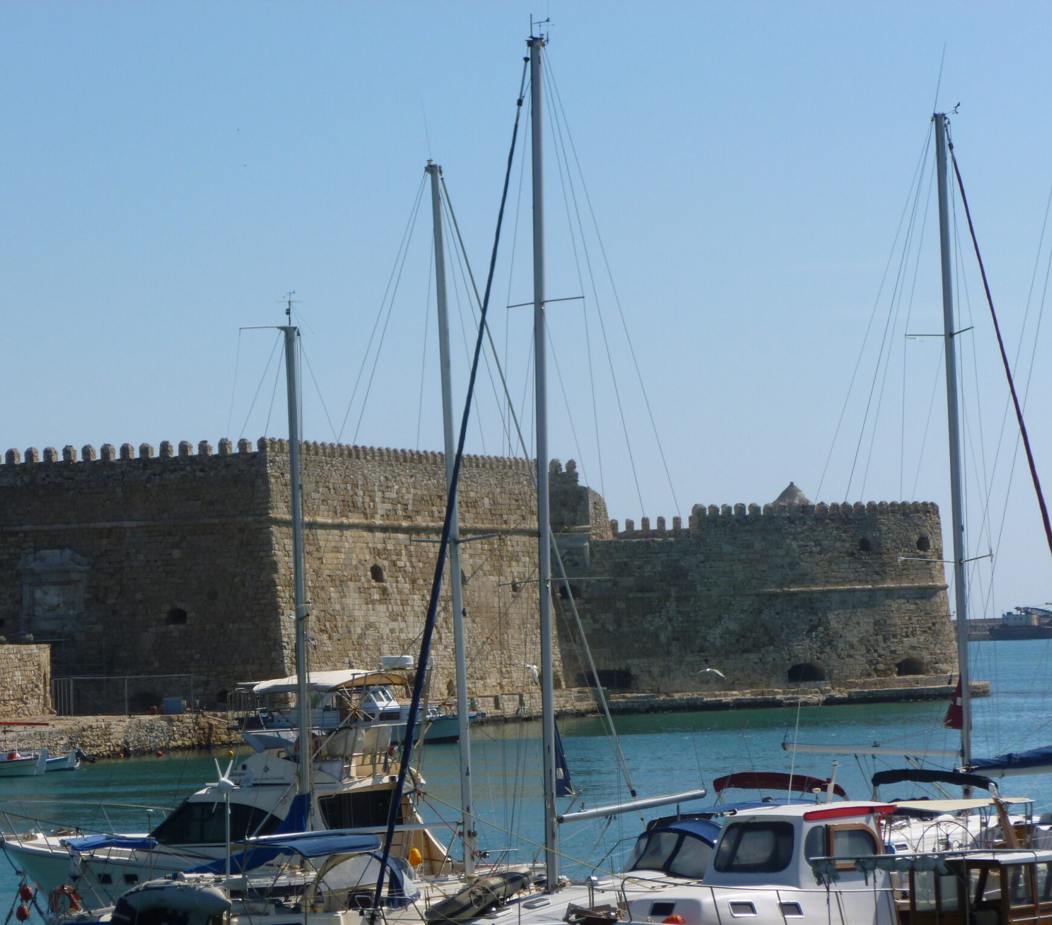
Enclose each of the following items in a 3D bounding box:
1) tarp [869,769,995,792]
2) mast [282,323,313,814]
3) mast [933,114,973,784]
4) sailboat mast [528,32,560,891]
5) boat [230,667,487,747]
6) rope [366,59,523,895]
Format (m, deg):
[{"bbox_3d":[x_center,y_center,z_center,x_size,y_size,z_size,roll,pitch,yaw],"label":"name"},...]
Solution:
[{"bbox_3d":[5.634,4.394,57.200,1.950,0.280,0.280,-4,-3,41],"label":"tarp"},{"bbox_3d":[-3.643,2.057,66.143,0.130,8.528,0.170,-4,-3,41],"label":"mast"},{"bbox_3d":[6.847,0.168,66.193,0.130,11.541,0.170,-4,-3,41],"label":"mast"},{"bbox_3d":[0.260,-0.026,57.316,0.140,11.884,0.180,-4,-4,41],"label":"sailboat mast"},{"bbox_3d":[-8.252,11.981,204.000,11.500,3.900,3.400,-3,-3,28],"label":"boat"},{"bbox_3d":[-0.993,0.171,55.950,0.120,12.223,0.120,-6,-22,41],"label":"rope"}]

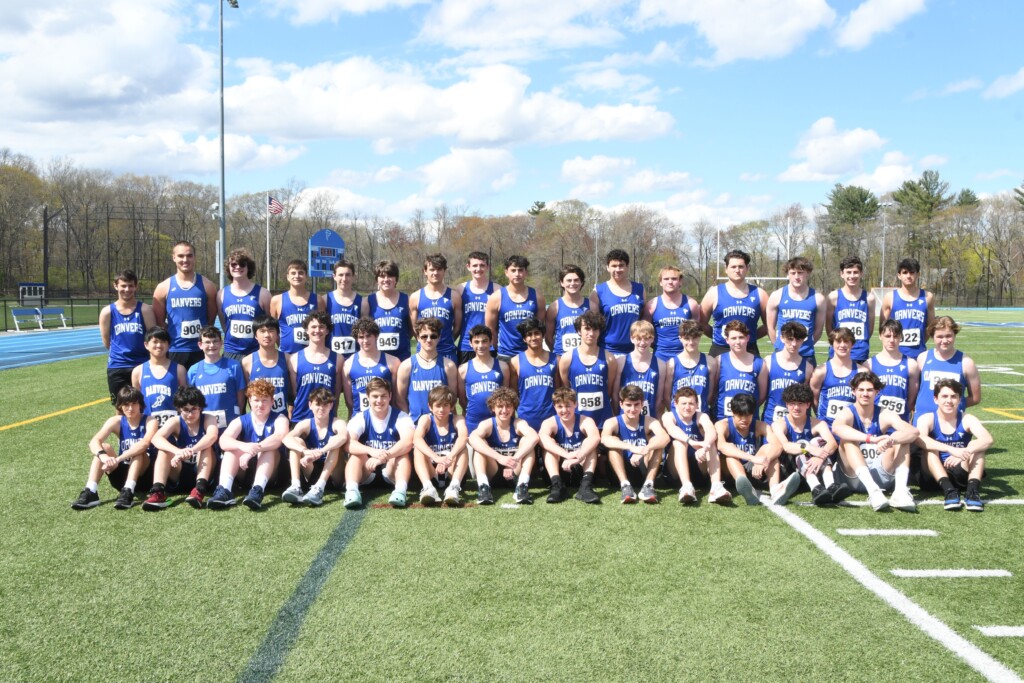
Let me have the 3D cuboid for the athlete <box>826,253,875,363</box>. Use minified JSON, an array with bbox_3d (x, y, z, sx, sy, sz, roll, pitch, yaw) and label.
[{"bbox_3d":[2.779,0.182,7.770,0.420,1.757,0.310,1,3,10],"label":"athlete"}]

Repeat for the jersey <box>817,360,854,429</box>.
[{"bbox_3d":[2.695,0.441,7.673,0.390,0.572,0.250,1,3,16],"label":"jersey"}]

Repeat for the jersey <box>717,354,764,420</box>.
[{"bbox_3d":[1.841,0.391,7.588,0.383,0.613,0.260,0,3,7],"label":"jersey"}]

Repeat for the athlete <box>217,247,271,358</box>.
[{"bbox_3d":[-2.211,0.134,7.769,0.450,1.783,0.320,0,3,-8],"label":"athlete"}]

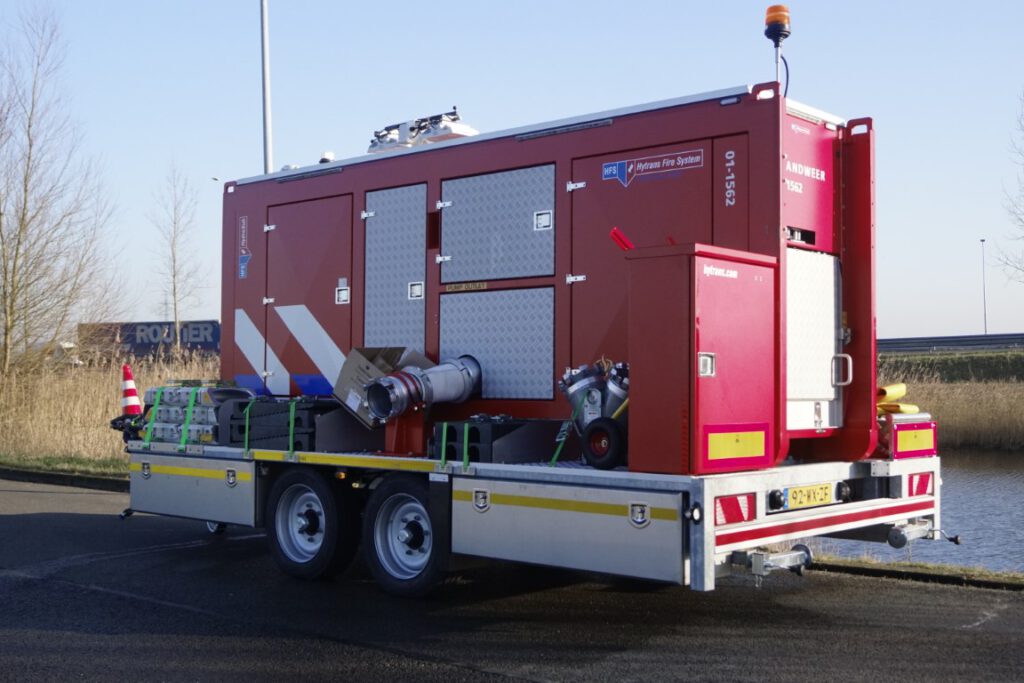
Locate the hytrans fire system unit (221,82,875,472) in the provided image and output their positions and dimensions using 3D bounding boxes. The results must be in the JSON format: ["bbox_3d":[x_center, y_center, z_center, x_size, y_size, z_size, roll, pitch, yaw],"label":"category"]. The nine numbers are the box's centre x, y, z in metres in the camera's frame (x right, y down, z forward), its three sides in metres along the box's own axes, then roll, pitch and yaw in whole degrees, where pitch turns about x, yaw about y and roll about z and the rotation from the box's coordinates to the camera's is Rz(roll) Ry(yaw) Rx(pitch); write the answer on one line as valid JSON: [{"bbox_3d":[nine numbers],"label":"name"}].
[{"bbox_3d":[-0.077,-0.262,7.858,4.690,1.940,1.080,-2,-3,41],"label":"hytrans fire system unit"}]

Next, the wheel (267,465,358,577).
[{"bbox_3d":[-1.198,1.079,7.180,0.690,0.690,0.210,-2,-3,41],"label":"wheel"}]

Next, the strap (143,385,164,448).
[{"bbox_3d":[-2.473,0.522,8.264,0.045,0.410,0.140,-2,-3,41],"label":"strap"}]

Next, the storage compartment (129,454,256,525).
[{"bbox_3d":[-1.947,0.972,8.039,1.410,0.420,0.520,-2,-3,41],"label":"storage compartment"}]

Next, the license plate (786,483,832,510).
[{"bbox_3d":[1.493,0.781,6.026,0.012,0.110,0.520,-2,-3,41],"label":"license plate"}]

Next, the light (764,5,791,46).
[{"bbox_3d":[1.342,-1.597,6.040,0.130,0.210,0.130,0,-2,0],"label":"light"}]

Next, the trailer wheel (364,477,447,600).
[{"bbox_3d":[-0.535,1.060,6.597,0.690,0.690,0.210,-2,-3,41],"label":"trailer wheel"}]

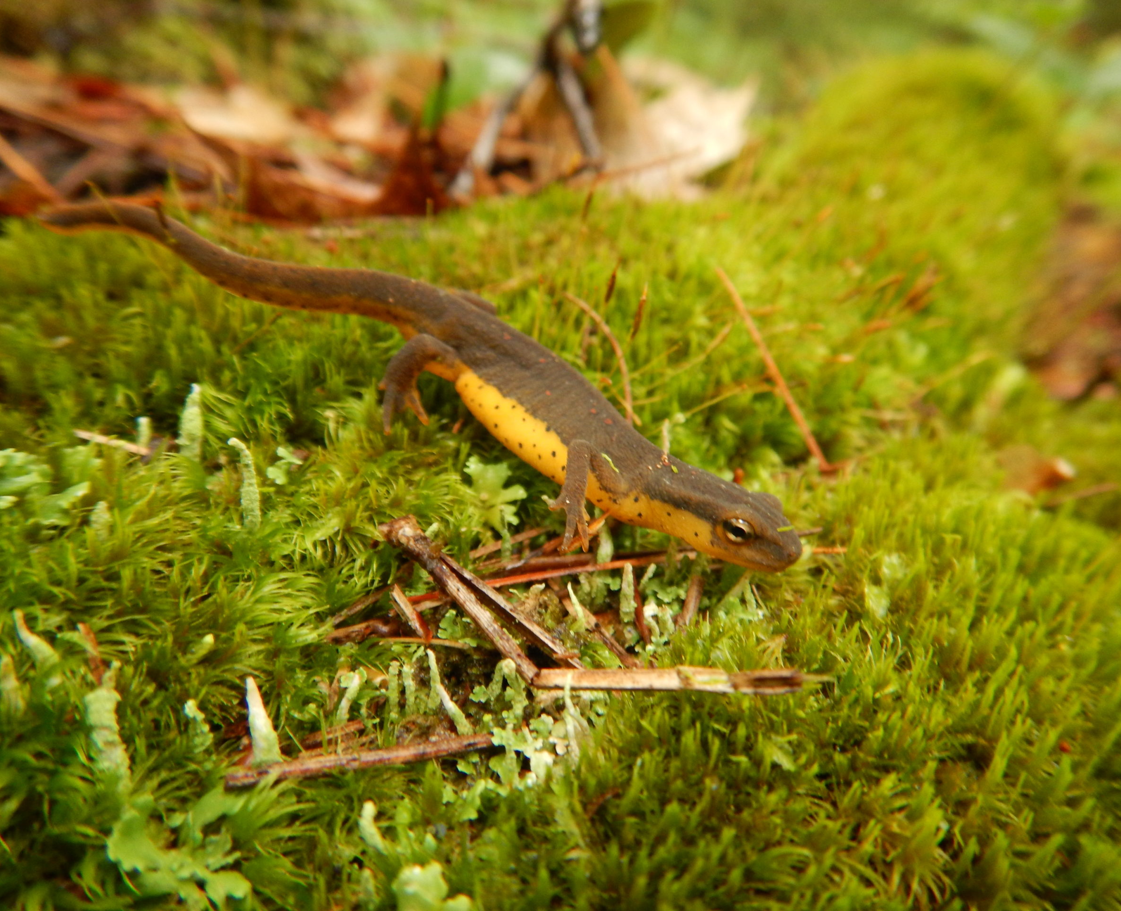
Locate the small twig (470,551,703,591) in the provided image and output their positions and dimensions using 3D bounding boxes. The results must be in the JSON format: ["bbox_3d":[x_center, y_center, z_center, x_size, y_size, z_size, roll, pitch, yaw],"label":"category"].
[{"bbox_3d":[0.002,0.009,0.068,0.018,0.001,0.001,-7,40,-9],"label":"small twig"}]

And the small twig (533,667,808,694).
[{"bbox_3d":[0.008,0.016,0.059,0.019,0.001,0.001,1,39,1],"label":"small twig"}]

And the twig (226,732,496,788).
[{"bbox_3d":[-0.013,0.020,0.055,0.017,0.001,0.001,-7,38,-7],"label":"twig"}]

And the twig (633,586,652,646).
[{"bbox_3d":[0.006,0.012,0.064,0.001,0.001,0.006,-5,39,-6],"label":"twig"}]

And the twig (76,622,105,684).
[{"bbox_3d":[-0.033,0.014,0.059,0.001,0.001,0.005,-19,65,-23],"label":"twig"}]

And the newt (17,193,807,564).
[{"bbox_3d":[-0.018,-0.013,0.087,0.094,0.012,0.020,25,46,26],"label":"newt"}]

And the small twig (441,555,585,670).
[{"bbox_3d":[-0.004,0.011,0.064,0.015,0.001,0.001,32,49,33],"label":"small twig"}]

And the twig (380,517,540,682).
[{"bbox_3d":[-0.008,0.010,0.063,0.002,0.002,0.019,-28,49,-31],"label":"twig"}]

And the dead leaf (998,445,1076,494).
[{"bbox_3d":[0.057,0.002,0.100,0.008,0.004,0.005,23,42,28],"label":"dead leaf"}]

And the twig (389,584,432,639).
[{"bbox_3d":[-0.011,0.012,0.063,0.001,0.001,0.005,-21,46,-25],"label":"twig"}]

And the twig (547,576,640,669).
[{"bbox_3d":[0.002,0.013,0.064,0.001,0.001,0.011,-25,45,-27],"label":"twig"}]

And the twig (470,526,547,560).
[{"bbox_3d":[-0.004,0.007,0.069,0.006,0.001,0.001,-20,42,-21],"label":"twig"}]

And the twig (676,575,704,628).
[{"bbox_3d":[0.010,0.011,0.064,0.001,0.001,0.005,12,43,15],"label":"twig"}]

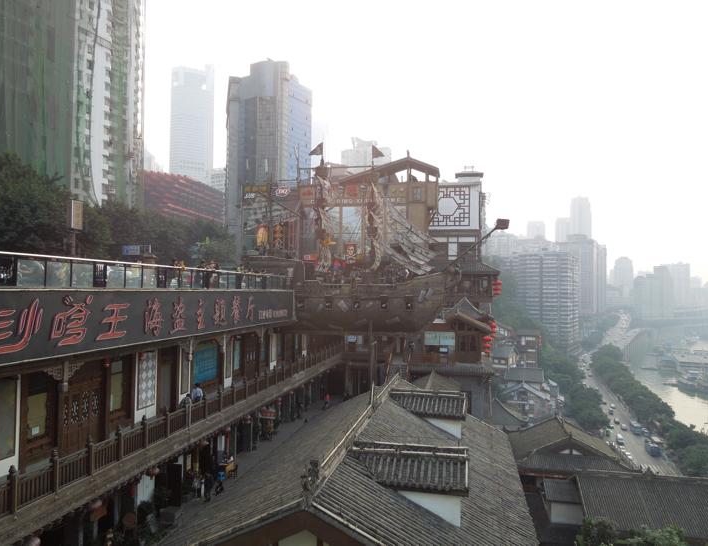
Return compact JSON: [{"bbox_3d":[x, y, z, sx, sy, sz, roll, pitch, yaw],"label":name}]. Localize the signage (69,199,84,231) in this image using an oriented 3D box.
[{"bbox_3d":[-12.600,-2.650,24.000,0.200,1.400,0.700,0,-2,11],"label":"signage"}]

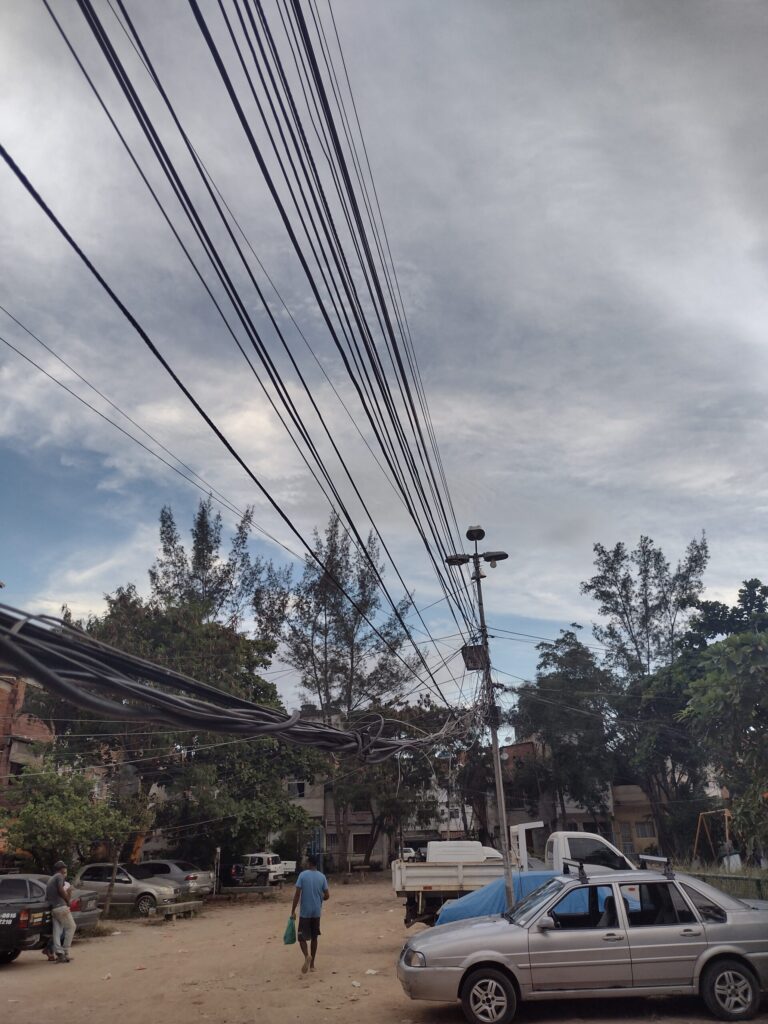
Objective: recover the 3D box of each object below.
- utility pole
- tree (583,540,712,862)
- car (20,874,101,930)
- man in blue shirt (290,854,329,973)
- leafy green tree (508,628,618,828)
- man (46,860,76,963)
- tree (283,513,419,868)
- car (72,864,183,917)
[{"bbox_3d":[1.585,3.287,11.858,1.000,6.563,0.450,-2,-23,0],"label":"utility pole"},{"bbox_3d":[15.245,10.851,49.880,7.600,20.236,7.000,-2,-23,0],"label":"tree"},{"bbox_3d":[-8.834,9.331,18.817,4.260,1.420,1.680,-4,-23,5],"label":"car"},{"bbox_3d":[-1.202,6.518,13.031,0.560,1.726,0.450,-2,-23,-2],"label":"man in blue shirt"},{"bbox_3d":[10.521,14.258,49.744,6.200,14.310,5.800,-2,-23,0],"label":"leafy green tree"},{"bbox_3d":[-6.288,7.778,15.630,0.450,1.721,0.520,7,-24,-21],"label":"man"},{"bbox_3d":[-2.522,11.914,57.935,8.800,25.739,8.200,-2,-23,0],"label":"tree"},{"bbox_3d":[-7.778,11.543,24.626,3.900,1.450,1.640,-10,-24,17],"label":"car"}]

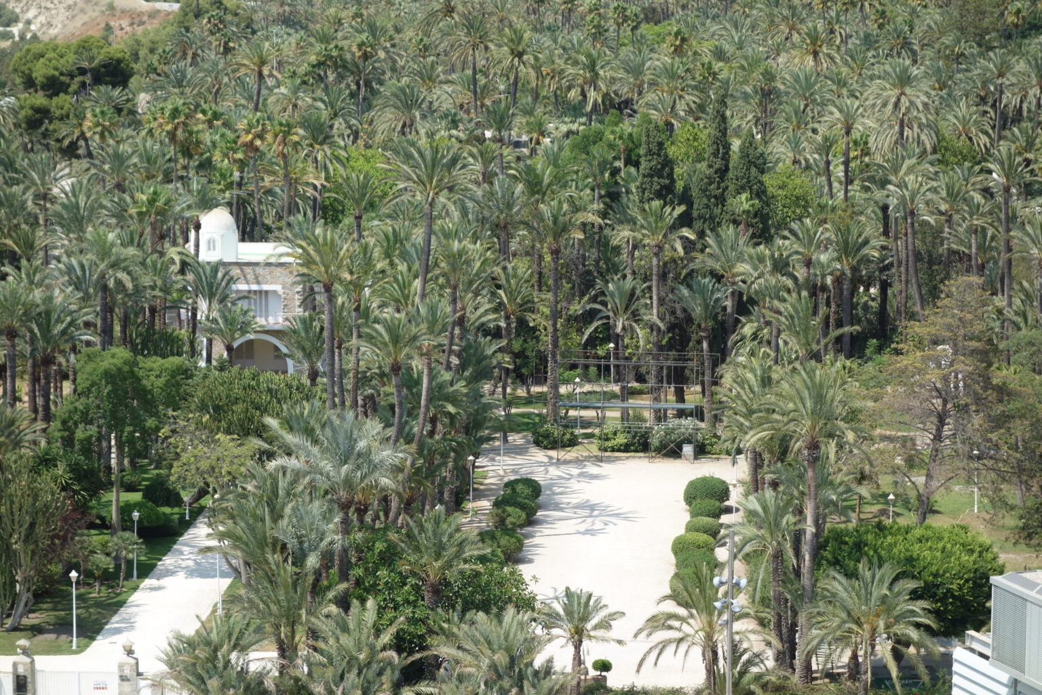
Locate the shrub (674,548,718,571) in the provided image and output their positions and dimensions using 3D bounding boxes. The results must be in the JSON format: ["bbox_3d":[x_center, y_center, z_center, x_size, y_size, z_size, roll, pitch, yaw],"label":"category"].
[{"bbox_3d":[9.670,11.480,159.520,2.420,1.300,2.300,0,9,0],"label":"shrub"}]

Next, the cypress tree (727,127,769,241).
[{"bbox_3d":[17.547,-8.116,223.600,3.300,17.700,3.300,0,9,0],"label":"cypress tree"}]

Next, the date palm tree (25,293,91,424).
[{"bbox_3d":[-31.290,1.610,194.640,4.950,10.320,4.950,0,9,0],"label":"date palm tree"}]

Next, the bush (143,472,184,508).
[{"bbox_3d":[-21.096,8.309,170.846,2.450,1.950,2.400,0,9,0],"label":"bush"}]

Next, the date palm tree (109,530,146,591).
[{"bbox_3d":[-19.701,10.685,144.867,1.793,3.090,1.793,0,9,0],"label":"date palm tree"}]

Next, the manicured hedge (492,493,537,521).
[{"bbox_3d":[-0.339,8.882,160.642,2.530,1.549,2.530,0,9,0],"label":"manicured hedge"}]

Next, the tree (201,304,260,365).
[{"bbox_3d":[-21.720,0.100,216.620,4.640,6.720,4.640,0,9,0],"label":"tree"}]

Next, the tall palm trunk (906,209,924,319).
[{"bbox_3d":[32.490,-5.670,237.960,1.550,11.740,1.000,0,9,0],"label":"tall palm trunk"}]

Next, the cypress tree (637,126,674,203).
[{"bbox_3d":[10.057,-8.094,216.046,2.978,17.147,2.978,0,9,0],"label":"cypress tree"}]

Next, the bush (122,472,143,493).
[{"bbox_3d":[-22.666,7.819,168.414,1.232,1.135,1.232,0,9,0],"label":"bush"}]

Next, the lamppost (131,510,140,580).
[{"bbox_3d":[-20.377,10.436,152.741,0.430,3.790,0.430,0,8,0],"label":"lamppost"}]

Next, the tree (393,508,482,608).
[{"bbox_3d":[-4.111,10.635,143.617,4.800,5.610,4.800,0,8,0],"label":"tree"}]

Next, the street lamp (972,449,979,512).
[{"bbox_3d":[26.357,7.851,167.696,0.420,3.850,0.420,0,9,0],"label":"street lamp"}]

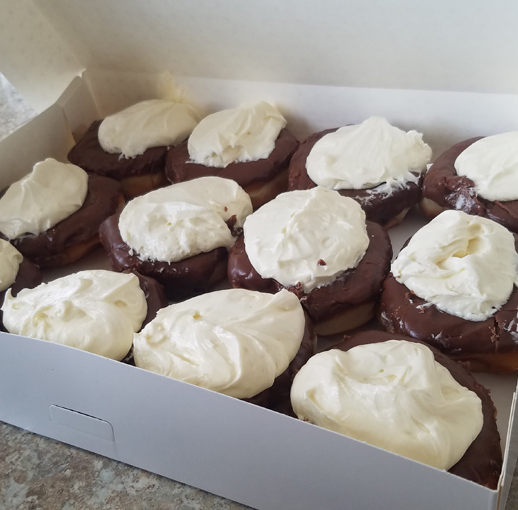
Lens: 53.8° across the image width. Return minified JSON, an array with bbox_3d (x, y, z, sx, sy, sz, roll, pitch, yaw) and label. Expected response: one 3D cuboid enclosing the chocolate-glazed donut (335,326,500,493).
[{"bbox_3d":[0.054,0.072,0.222,0.093,0.036,0.093,10,44,19],"label":"chocolate-glazed donut"}]

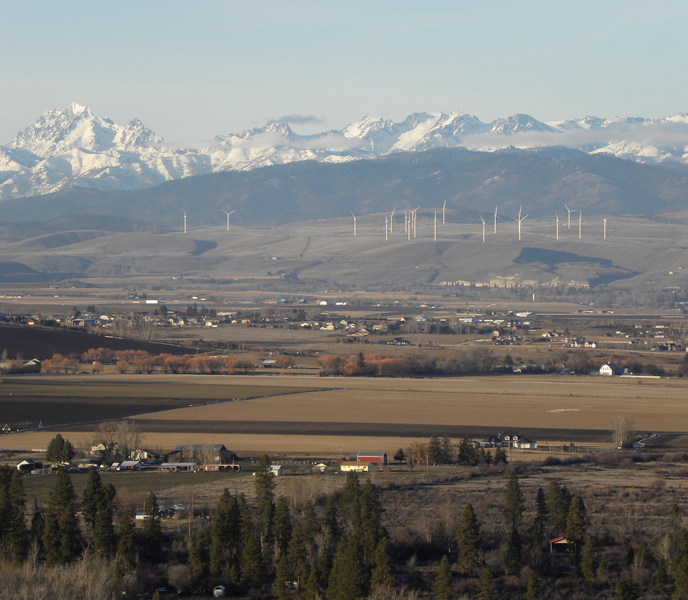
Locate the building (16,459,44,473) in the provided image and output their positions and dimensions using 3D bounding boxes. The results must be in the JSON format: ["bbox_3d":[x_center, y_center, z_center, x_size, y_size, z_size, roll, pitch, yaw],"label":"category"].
[{"bbox_3d":[-168.470,88.680,2277.930,9.500,5.900,14.000,0,1,20],"label":"building"}]

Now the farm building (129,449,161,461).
[{"bbox_3d":[-112.600,87.310,2406.170,12.500,6.000,13.000,0,1,20],"label":"farm building"}]

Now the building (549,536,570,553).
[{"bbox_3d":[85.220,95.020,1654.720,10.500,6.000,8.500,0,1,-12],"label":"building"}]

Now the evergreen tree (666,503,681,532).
[{"bbox_3d":[135.210,90.180,1744.920,5.200,13.750,5.200,0,1,0],"label":"evergreen tree"}]

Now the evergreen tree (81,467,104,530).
[{"bbox_3d":[-90.150,73.090,1527.270,8.800,26.580,8.800,0,1,0],"label":"evergreen tree"}]

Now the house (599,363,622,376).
[{"bbox_3d":[256.990,67.390,4092.900,14.000,11.200,20.000,0,1,20],"label":"house"}]

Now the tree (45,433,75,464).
[{"bbox_3d":[-139.880,73.030,2105.560,14.560,14.850,14.560,0,1,0],"label":"tree"}]

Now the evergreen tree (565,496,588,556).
[{"bbox_3d":[77.000,76.000,1408.260,7.790,23.180,7.790,0,1,0],"label":"evergreen tree"}]

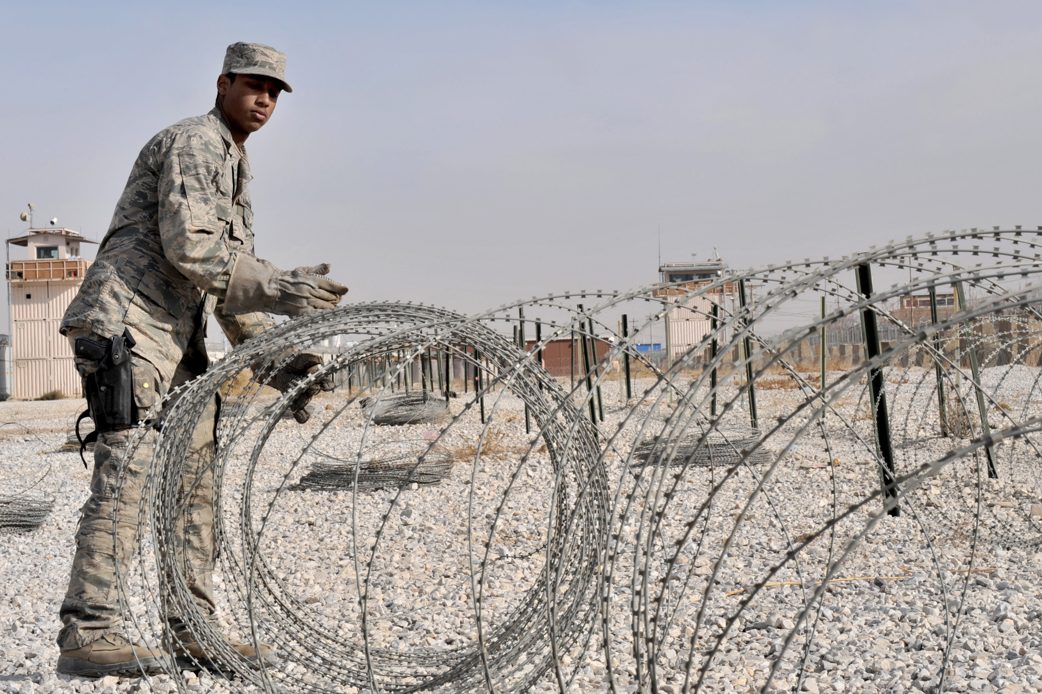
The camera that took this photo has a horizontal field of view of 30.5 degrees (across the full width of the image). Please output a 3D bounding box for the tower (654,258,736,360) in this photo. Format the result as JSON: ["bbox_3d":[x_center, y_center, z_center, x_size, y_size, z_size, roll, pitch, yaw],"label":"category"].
[{"bbox_3d":[18.195,-3.292,198.000,8.400,11.200,5.800,-2,-1,2],"label":"tower"}]

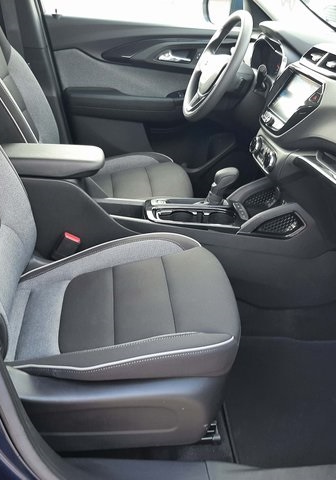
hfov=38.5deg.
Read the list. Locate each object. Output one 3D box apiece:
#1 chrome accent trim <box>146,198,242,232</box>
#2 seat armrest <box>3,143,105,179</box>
[{"bbox_3d":[0.065,-0.070,1.375,0.250,0.030,0.175,1,27,-7],"label":"chrome accent trim"},{"bbox_3d":[-0.306,-0.209,1.266,0.290,0.066,0.135,1,27,-7],"label":"seat armrest"}]

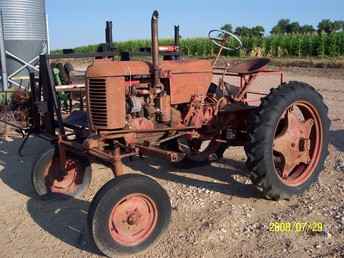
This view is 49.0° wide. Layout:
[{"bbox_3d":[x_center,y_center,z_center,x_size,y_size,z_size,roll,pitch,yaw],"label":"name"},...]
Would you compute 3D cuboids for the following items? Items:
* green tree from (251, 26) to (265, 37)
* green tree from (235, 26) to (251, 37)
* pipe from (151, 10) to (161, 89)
[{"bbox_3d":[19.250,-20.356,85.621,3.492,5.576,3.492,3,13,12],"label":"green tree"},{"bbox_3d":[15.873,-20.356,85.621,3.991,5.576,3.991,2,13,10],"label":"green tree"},{"bbox_3d":[-0.160,-0.777,3.730,0.085,0.760,0.080,-2,13,0],"label":"pipe"}]

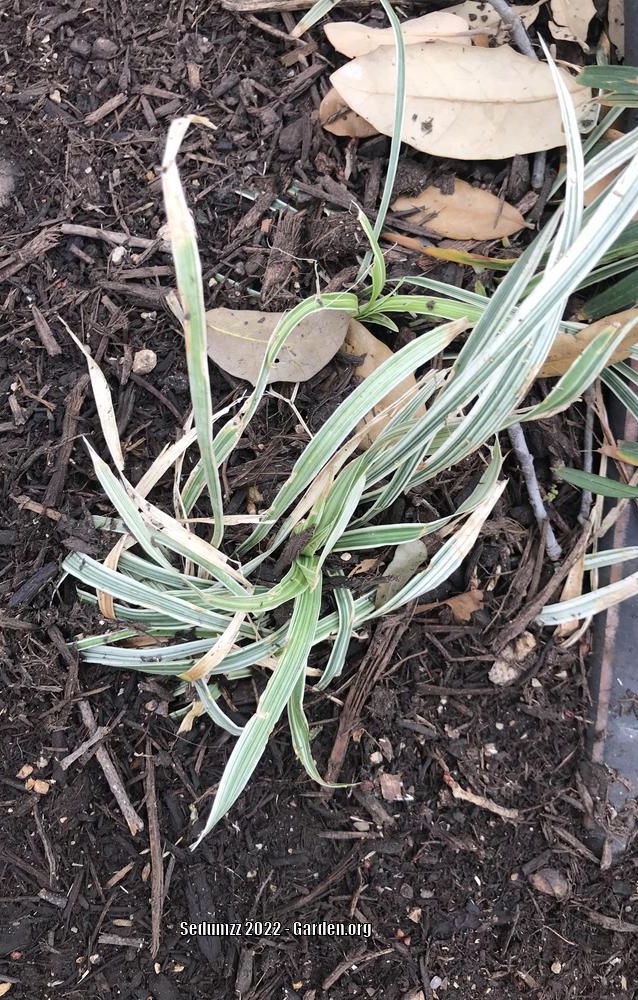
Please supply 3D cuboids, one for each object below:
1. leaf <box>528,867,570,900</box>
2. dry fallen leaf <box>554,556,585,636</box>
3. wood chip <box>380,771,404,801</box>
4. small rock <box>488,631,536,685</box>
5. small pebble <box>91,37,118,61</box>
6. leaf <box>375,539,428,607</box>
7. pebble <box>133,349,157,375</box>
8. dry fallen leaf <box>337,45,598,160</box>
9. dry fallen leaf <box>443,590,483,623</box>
[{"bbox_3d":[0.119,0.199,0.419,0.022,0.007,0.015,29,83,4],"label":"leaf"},{"bbox_3d":[0.114,0.042,0.366,0.009,0.009,0.040,14,82,2],"label":"dry fallen leaf"},{"bbox_3d":[0.036,0.142,0.399,0.011,0.004,0.012,-2,79,-2],"label":"wood chip"},{"bbox_3d":[0.099,0.080,0.411,0.016,0.014,0.032,40,80,7],"label":"small rock"},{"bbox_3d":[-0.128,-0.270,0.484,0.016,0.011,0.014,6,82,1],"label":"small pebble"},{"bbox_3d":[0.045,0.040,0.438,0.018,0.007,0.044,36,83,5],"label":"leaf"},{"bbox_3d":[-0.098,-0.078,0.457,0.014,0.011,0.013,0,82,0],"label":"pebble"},{"bbox_3d":[0.068,-0.193,0.391,0.127,0.014,0.057,3,82,0],"label":"dry fallen leaf"},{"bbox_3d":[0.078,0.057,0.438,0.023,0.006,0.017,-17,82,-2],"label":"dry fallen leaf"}]

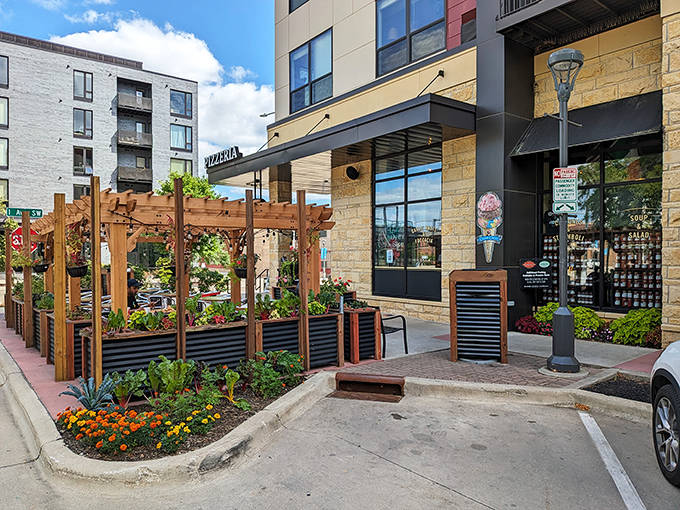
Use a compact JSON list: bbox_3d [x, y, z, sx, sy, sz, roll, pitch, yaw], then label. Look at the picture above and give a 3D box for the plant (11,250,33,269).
[{"bbox_3d":[-5.472,0.077,8.100,0.370,0.320,0.360,0,0,-34],"label":"plant"}]

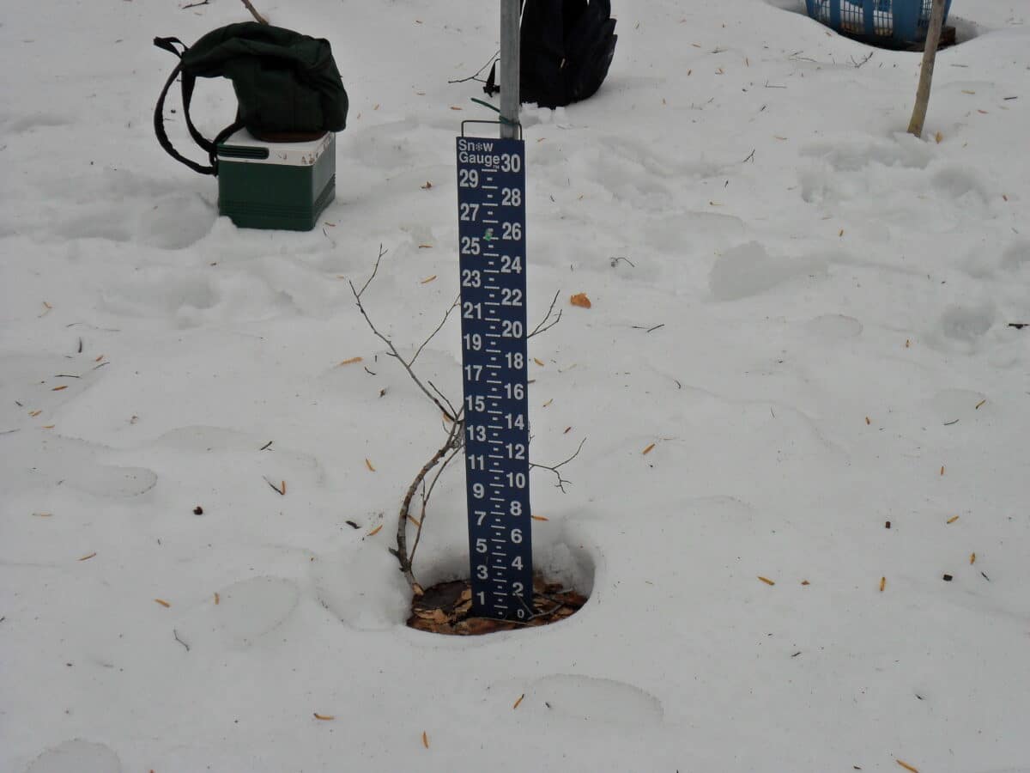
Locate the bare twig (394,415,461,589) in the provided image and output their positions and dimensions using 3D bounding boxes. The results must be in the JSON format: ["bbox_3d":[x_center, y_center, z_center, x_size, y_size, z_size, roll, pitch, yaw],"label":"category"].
[{"bbox_3d":[-0.136,0.188,2.460,0.108,0.290,0.090,0,28,0],"label":"bare twig"}]

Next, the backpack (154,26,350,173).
[{"bbox_3d":[-0.633,-0.700,3.759,0.440,0.295,0.260,3,28,5],"label":"backpack"}]

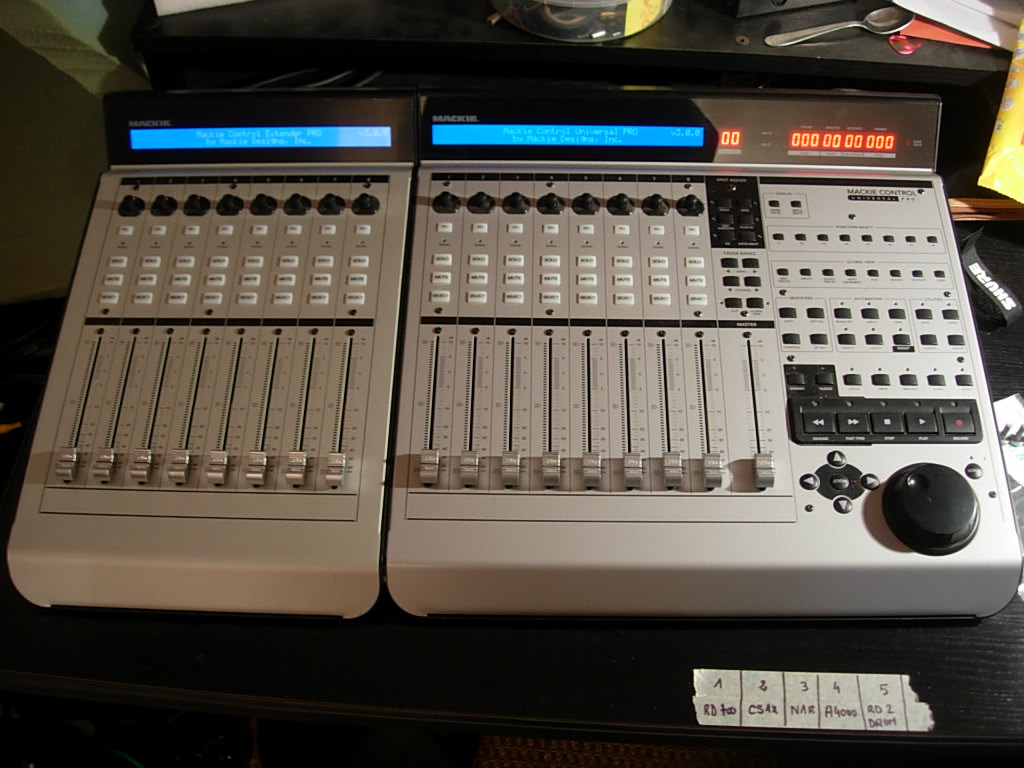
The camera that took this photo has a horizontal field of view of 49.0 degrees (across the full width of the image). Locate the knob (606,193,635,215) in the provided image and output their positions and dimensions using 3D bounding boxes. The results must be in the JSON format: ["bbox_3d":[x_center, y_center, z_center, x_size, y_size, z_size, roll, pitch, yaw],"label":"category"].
[{"bbox_3d":[0.087,-0.145,0.893,0.022,0.013,0.022,1,60,2],"label":"knob"}]

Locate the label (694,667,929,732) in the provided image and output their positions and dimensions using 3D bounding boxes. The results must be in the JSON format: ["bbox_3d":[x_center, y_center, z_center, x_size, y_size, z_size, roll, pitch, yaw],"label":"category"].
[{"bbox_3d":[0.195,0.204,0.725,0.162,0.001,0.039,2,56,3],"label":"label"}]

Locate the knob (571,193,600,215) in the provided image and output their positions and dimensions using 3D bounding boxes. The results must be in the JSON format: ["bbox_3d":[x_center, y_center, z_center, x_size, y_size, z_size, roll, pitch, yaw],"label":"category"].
[{"bbox_3d":[0.059,-0.145,0.893,0.022,0.013,0.022,1,60,2],"label":"knob"}]

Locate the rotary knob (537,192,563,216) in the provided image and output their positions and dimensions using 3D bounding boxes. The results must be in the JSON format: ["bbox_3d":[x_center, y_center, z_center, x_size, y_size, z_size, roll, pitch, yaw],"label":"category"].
[{"bbox_3d":[0.031,-0.145,0.883,0.022,0.012,0.021,1,60,1],"label":"rotary knob"}]

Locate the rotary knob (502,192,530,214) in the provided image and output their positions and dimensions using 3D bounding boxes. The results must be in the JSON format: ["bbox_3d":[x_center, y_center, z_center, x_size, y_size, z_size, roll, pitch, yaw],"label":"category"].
[{"bbox_3d":[0.003,-0.145,0.884,0.022,0.012,0.021,1,60,1],"label":"rotary knob"}]

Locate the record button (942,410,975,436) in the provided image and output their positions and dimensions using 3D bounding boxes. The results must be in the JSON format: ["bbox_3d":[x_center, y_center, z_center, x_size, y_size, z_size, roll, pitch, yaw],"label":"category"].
[{"bbox_3d":[0.310,0.027,0.779,0.022,0.006,0.015,1,60,1],"label":"record button"}]

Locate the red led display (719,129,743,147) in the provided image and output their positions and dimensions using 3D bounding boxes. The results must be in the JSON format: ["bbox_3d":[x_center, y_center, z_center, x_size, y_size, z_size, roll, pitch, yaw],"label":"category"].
[{"bbox_3d":[0.177,-0.199,0.911,0.018,0.013,0.004,1,19,2],"label":"red led display"}]

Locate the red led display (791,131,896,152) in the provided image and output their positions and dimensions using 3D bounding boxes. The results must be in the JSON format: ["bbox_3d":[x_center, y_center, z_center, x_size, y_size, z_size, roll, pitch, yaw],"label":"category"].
[{"bbox_3d":[0.264,-0.194,0.897,0.089,0.016,0.006,1,17,1],"label":"red led display"}]

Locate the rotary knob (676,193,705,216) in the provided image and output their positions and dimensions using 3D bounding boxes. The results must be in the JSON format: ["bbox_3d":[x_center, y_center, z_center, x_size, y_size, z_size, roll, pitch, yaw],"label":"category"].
[{"bbox_3d":[0.142,-0.144,0.891,0.022,0.013,0.022,1,60,2],"label":"rotary knob"}]

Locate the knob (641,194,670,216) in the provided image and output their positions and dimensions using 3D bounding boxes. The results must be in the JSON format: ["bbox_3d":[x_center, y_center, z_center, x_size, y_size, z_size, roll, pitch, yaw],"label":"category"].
[{"bbox_3d":[0.115,-0.144,0.892,0.022,0.013,0.022,1,60,2],"label":"knob"}]

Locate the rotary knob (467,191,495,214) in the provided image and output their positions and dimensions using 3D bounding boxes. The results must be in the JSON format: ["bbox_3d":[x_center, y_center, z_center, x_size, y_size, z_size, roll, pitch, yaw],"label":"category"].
[{"bbox_3d":[-0.024,-0.146,0.885,0.022,0.012,0.021,1,60,1],"label":"rotary knob"}]

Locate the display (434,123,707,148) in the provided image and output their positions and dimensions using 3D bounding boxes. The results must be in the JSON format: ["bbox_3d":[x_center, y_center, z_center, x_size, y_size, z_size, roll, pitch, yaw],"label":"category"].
[{"bbox_3d":[0.045,-0.200,0.902,0.220,0.017,0.006,1,17,1],"label":"display"}]

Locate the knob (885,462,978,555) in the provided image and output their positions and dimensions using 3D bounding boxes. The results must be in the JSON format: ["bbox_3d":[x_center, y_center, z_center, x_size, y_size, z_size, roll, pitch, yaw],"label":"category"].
[{"bbox_3d":[0.279,0.079,0.745,0.066,0.020,0.066,1,60,1],"label":"knob"}]

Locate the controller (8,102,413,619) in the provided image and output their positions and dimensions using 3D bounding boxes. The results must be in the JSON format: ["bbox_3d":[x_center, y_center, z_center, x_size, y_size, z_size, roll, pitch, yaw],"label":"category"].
[{"bbox_3d":[-0.214,-0.039,0.823,0.264,0.110,0.411,1,56,2],"label":"controller"}]

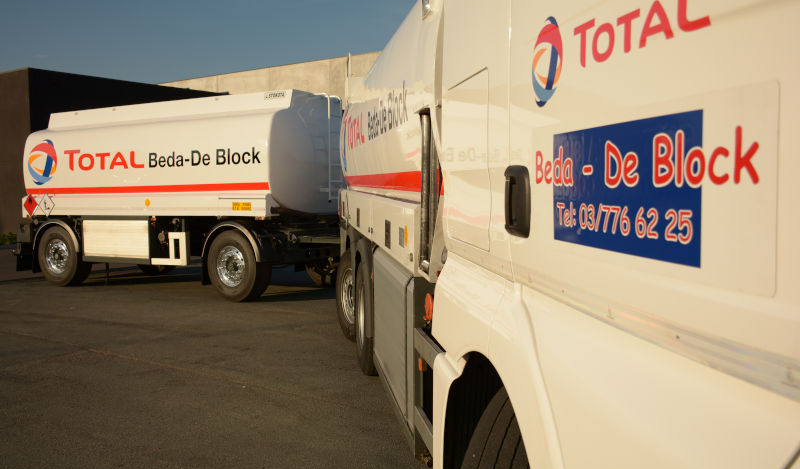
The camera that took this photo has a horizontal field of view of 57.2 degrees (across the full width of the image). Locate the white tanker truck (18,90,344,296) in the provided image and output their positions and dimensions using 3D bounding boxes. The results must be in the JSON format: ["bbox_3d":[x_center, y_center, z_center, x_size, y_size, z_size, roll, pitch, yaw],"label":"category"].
[{"bbox_3d":[-3.605,-0.694,12.880,6.800,3.130,2.500,1,5,30],"label":"white tanker truck"}]

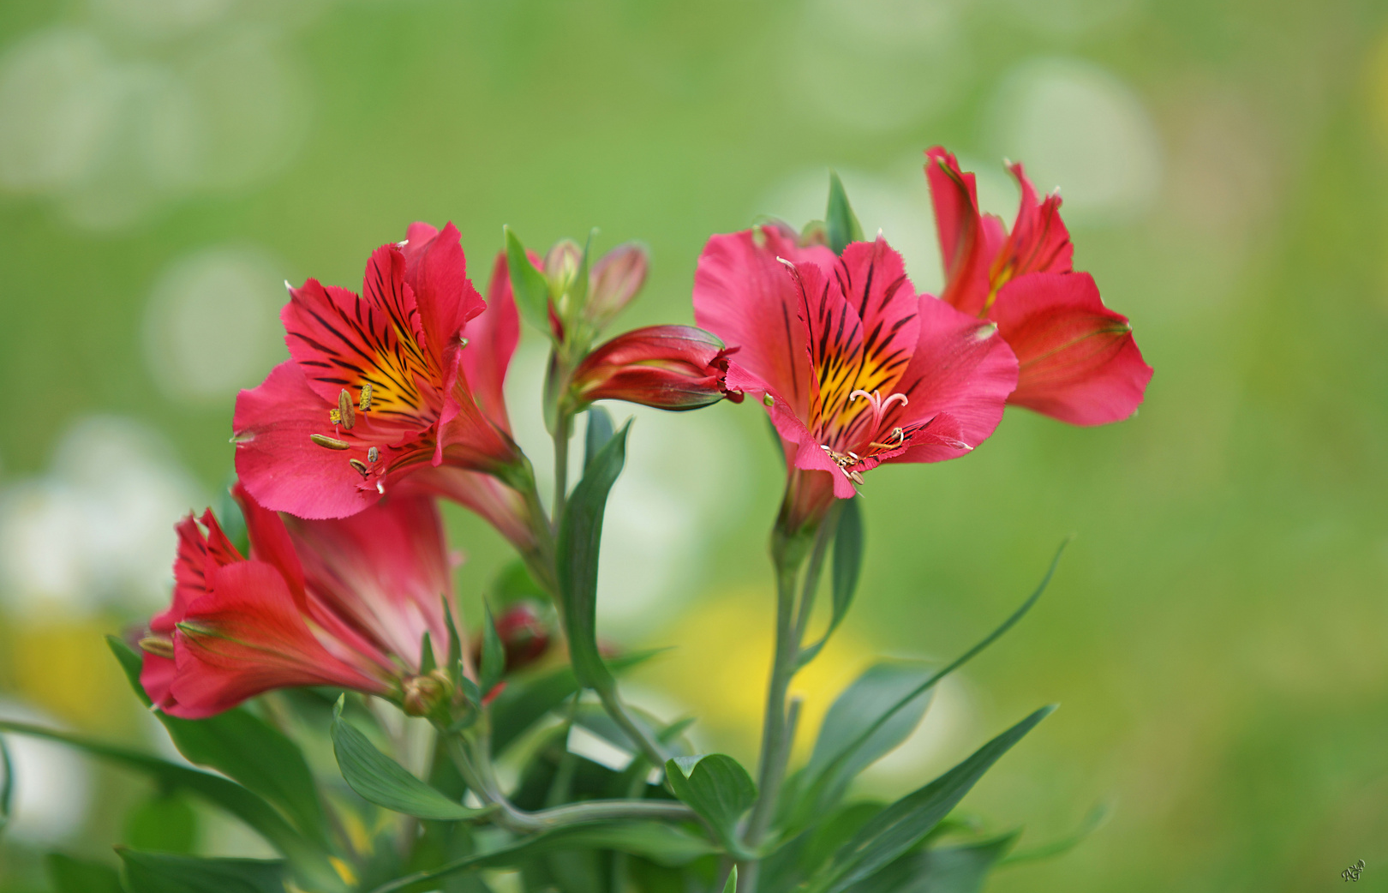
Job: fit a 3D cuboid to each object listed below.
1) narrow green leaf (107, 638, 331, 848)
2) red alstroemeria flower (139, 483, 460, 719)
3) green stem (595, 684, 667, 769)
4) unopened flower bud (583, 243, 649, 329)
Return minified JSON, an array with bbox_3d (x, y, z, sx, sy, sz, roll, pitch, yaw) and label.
[{"bbox_3d":[-0.091,0.057,1.490,0.013,0.056,0.019,-39,9,49],"label":"narrow green leaf"},{"bbox_3d":[-0.075,0.029,1.465,0.058,0.043,0.047,-8,6,-10],"label":"red alstroemeria flower"},{"bbox_3d":[-0.012,0.053,1.460,0.004,0.019,0.004,-39,0,0],"label":"green stem"},{"bbox_3d":[-0.015,-0.031,1.485,0.011,0.017,0.011,28,-6,0],"label":"unopened flower bud"}]

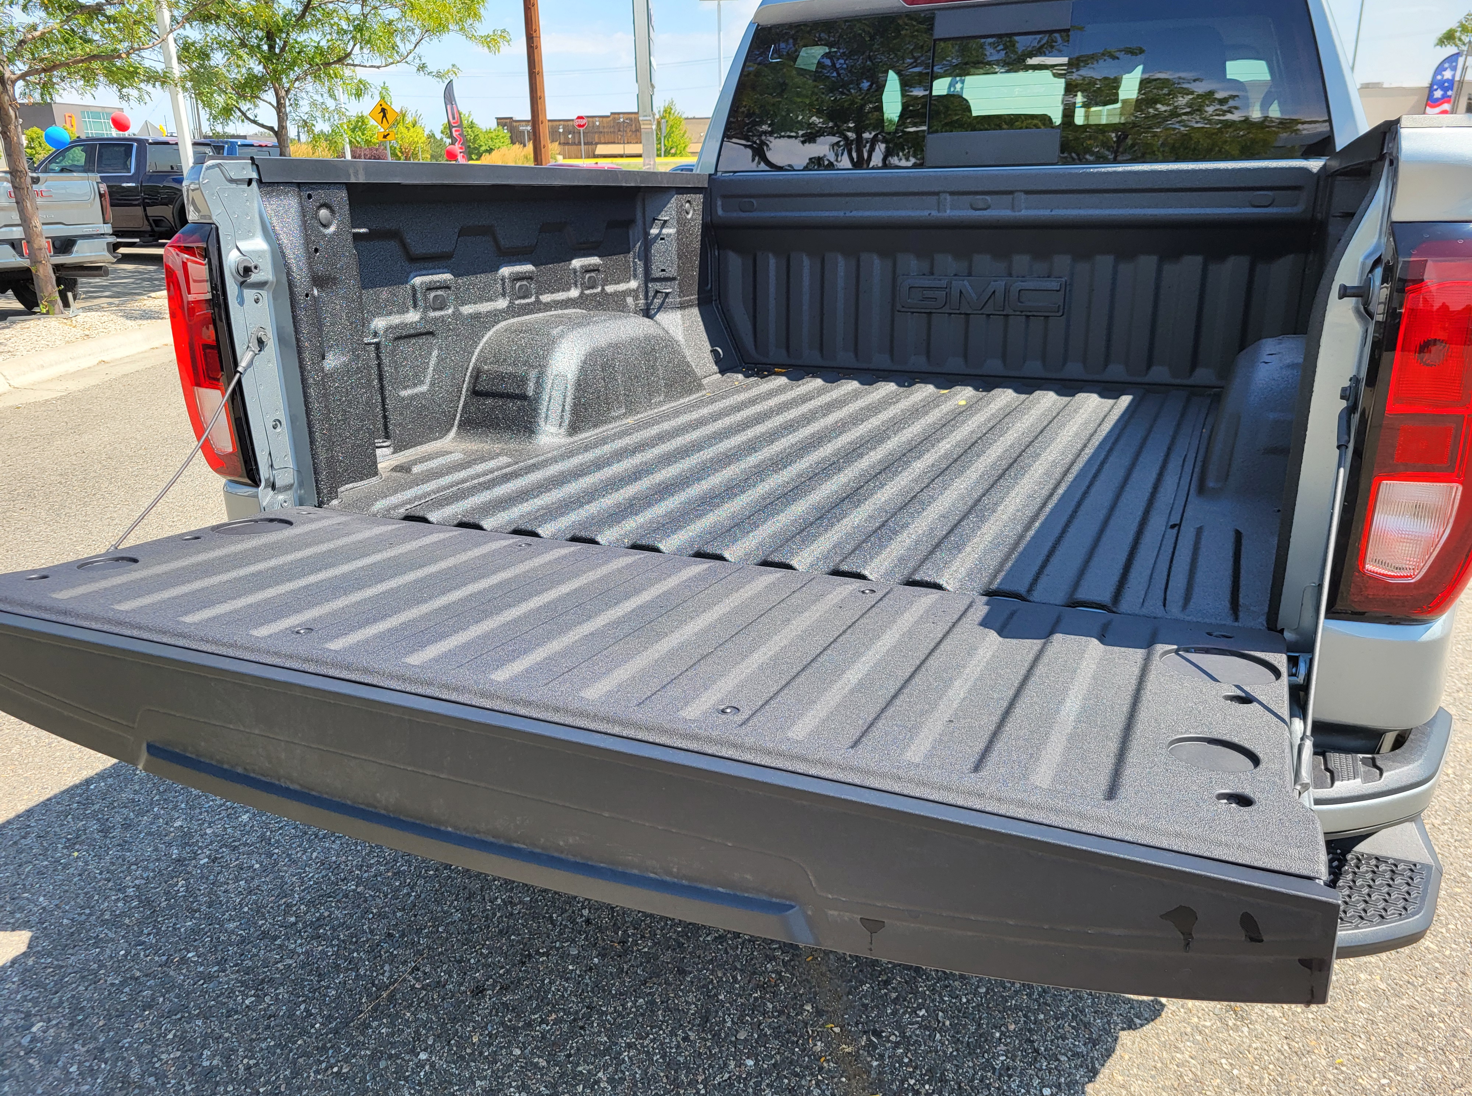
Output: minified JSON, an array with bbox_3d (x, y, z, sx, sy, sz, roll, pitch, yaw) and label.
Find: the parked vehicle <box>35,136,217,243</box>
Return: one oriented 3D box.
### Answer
[{"bbox_3d":[-9.845,-5.892,18.769,6.350,2.030,2.080,5,20,18],"label":"parked vehicle"}]

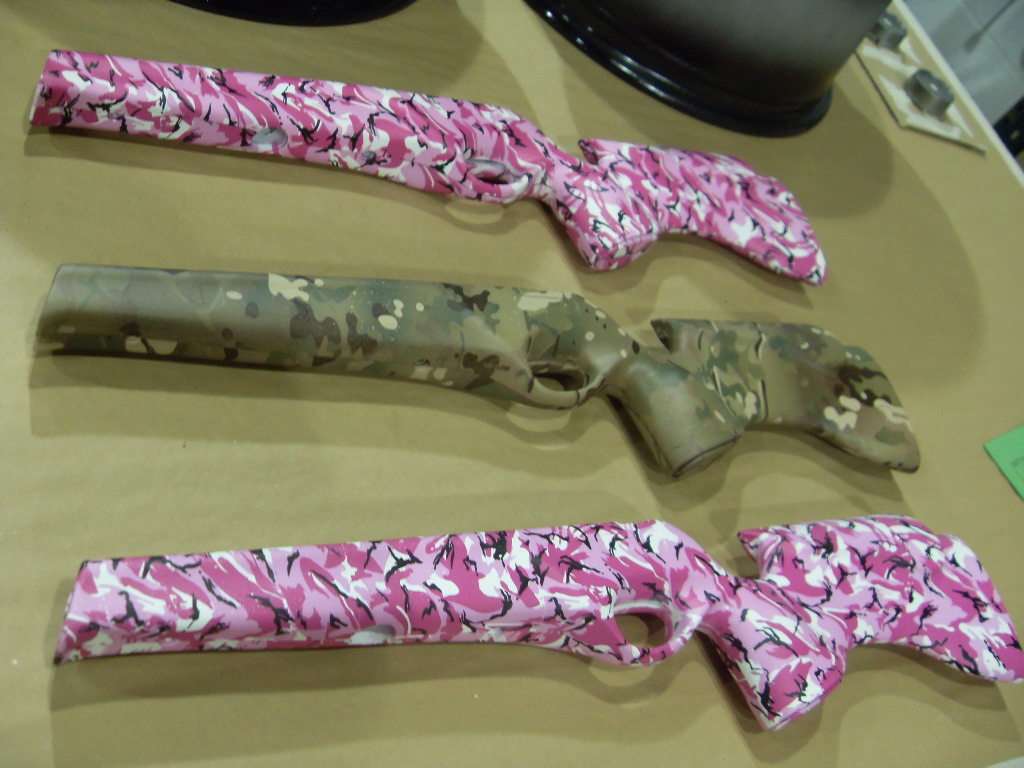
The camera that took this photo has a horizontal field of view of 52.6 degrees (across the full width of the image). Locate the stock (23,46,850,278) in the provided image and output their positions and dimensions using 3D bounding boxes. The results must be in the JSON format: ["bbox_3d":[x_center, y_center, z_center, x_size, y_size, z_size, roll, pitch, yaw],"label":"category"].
[{"bbox_3d":[0.000,-0.169,0.872,0.743,0.055,0.163,0,58,-33],"label":"stock"}]

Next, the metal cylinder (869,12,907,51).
[{"bbox_3d":[0.541,-0.519,1.508,0.069,0.024,0.069,17,49,-21],"label":"metal cylinder"}]

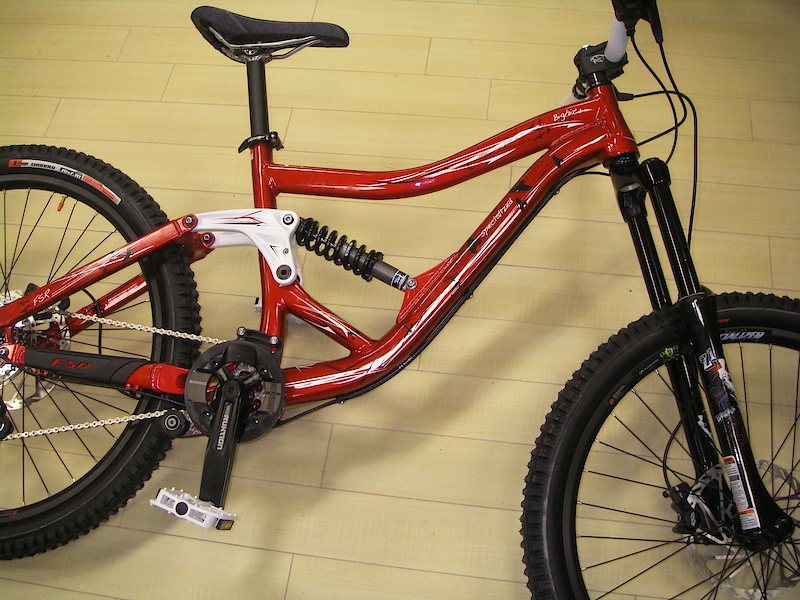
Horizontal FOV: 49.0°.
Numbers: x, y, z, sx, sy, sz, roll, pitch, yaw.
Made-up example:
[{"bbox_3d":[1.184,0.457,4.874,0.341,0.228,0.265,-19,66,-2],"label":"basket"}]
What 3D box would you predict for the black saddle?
[{"bbox_3d":[-0.219,-0.440,1.463,0.270,0.135,0.074,8,78,7],"label":"black saddle"}]

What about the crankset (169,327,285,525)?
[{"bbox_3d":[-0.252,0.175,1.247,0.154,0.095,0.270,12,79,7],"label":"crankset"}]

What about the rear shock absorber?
[{"bbox_3d":[-0.078,-0.070,1.367,0.230,0.055,0.055,28,81,10],"label":"rear shock absorber"}]

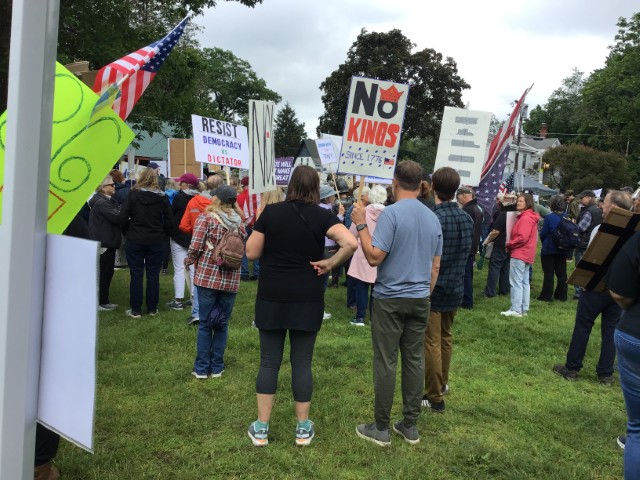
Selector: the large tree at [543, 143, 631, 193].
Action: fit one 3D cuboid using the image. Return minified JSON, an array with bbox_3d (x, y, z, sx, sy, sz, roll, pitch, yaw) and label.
[{"bbox_3d":[17.604,-3.570,38.230,5.600,5.550,5.400,3,5,0],"label":"large tree"}]

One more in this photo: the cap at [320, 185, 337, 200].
[{"bbox_3d":[0.087,-0.589,7.100,0.270,0.150,0.200,-8,6,-23],"label":"cap"}]

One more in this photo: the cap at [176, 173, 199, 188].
[{"bbox_3d":[-1.649,-0.742,7.150,0.270,0.150,0.180,5,5,17],"label":"cap"}]

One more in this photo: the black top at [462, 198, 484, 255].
[{"bbox_3d":[2.065,-0.190,8.050,0.520,0.740,0.340,-2,7,-43],"label":"black top"}]

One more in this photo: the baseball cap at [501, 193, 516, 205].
[{"bbox_3d":[2.993,-0.651,9.100,0.190,0.160,0.260,1,5,-24],"label":"baseball cap"}]

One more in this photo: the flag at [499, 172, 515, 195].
[{"bbox_3d":[3.916,-1.173,12.000,0.360,0.470,0.120,4,5,10],"label":"flag"}]

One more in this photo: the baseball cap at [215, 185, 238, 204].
[{"bbox_3d":[-0.771,-0.369,4.650,0.180,0.150,0.260,-1,13,-38],"label":"baseball cap"}]

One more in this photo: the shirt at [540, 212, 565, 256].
[{"bbox_3d":[3.687,-0.095,9.050,0.460,0.670,0.320,-2,7,-45],"label":"shirt"}]

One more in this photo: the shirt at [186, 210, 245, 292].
[{"bbox_3d":[-0.876,0.102,4.850,0.480,0.640,0.340,0,5,-28],"label":"shirt"}]

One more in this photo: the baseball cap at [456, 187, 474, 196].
[{"bbox_3d":[2.107,-0.698,8.300,0.260,0.140,0.180,5,5,25],"label":"baseball cap"}]

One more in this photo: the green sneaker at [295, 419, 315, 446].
[{"bbox_3d":[-0.088,1.194,3.648,0.105,0.120,0.270,4,5,7],"label":"green sneaker"}]

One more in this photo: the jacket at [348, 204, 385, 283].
[{"bbox_3d":[0.579,0.047,6.700,0.520,0.830,0.360,-1,6,-42],"label":"jacket"}]

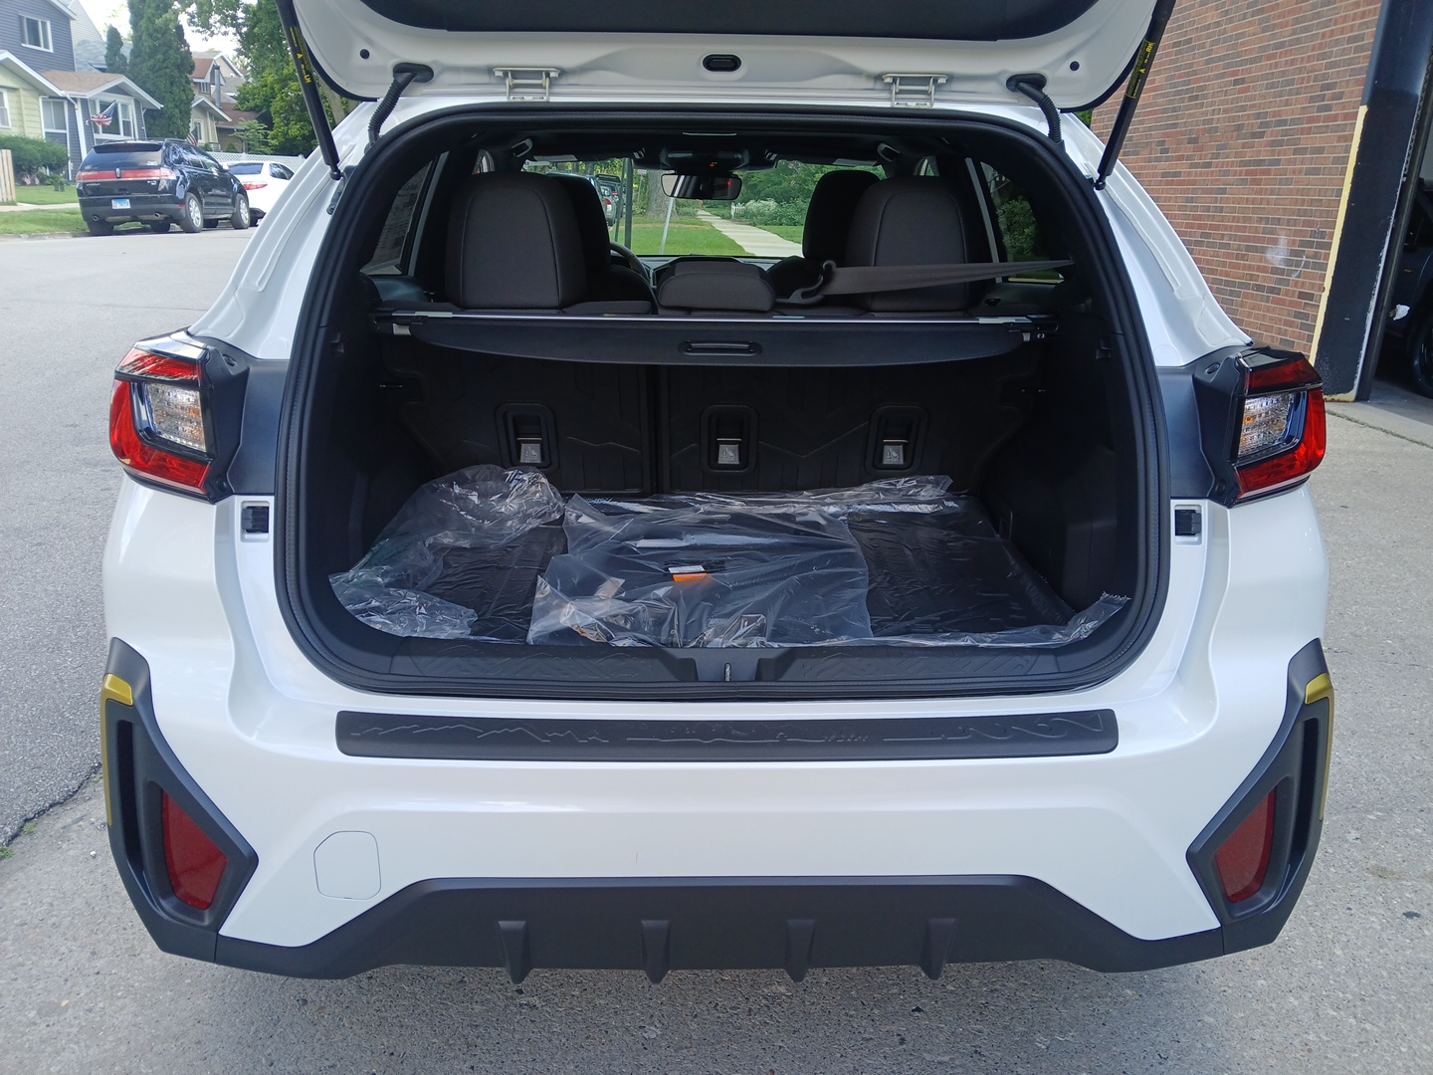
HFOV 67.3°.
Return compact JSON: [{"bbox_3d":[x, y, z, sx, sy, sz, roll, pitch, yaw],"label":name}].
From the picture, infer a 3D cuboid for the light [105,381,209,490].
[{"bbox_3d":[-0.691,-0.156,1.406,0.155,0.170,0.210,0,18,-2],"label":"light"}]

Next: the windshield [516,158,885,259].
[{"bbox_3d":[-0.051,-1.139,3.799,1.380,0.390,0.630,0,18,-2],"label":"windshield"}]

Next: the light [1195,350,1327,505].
[{"bbox_3d":[0.710,-0.158,1.455,0.180,0.193,0.230,0,18,-2],"label":"light"}]

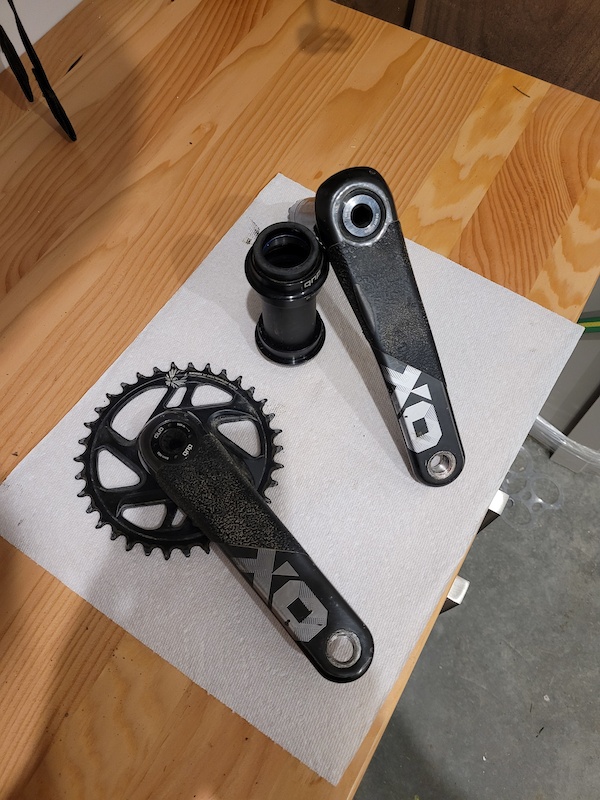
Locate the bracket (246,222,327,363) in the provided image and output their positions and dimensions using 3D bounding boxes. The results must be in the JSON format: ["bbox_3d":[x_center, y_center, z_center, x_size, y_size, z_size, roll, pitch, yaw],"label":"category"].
[{"bbox_3d":[-0.008,-0.070,0.408,0.053,0.106,0.053,0,66,-1],"label":"bracket"}]

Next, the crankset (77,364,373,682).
[{"bbox_3d":[-0.047,0.070,0.384,0.143,0.036,0.254,-37,71,-16],"label":"crankset"}]

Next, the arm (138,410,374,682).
[{"bbox_3d":[-0.032,0.085,0.376,0.044,0.034,0.209,-37,71,-16],"label":"arm"}]

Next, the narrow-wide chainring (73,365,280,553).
[{"bbox_3d":[-0.083,0.037,0.414,0.143,0.010,0.143,0,65,-1],"label":"narrow-wide chainring"}]

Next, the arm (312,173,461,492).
[{"bbox_3d":[0.059,-0.041,0.382,0.043,0.034,0.208,-22,108,-7],"label":"arm"}]

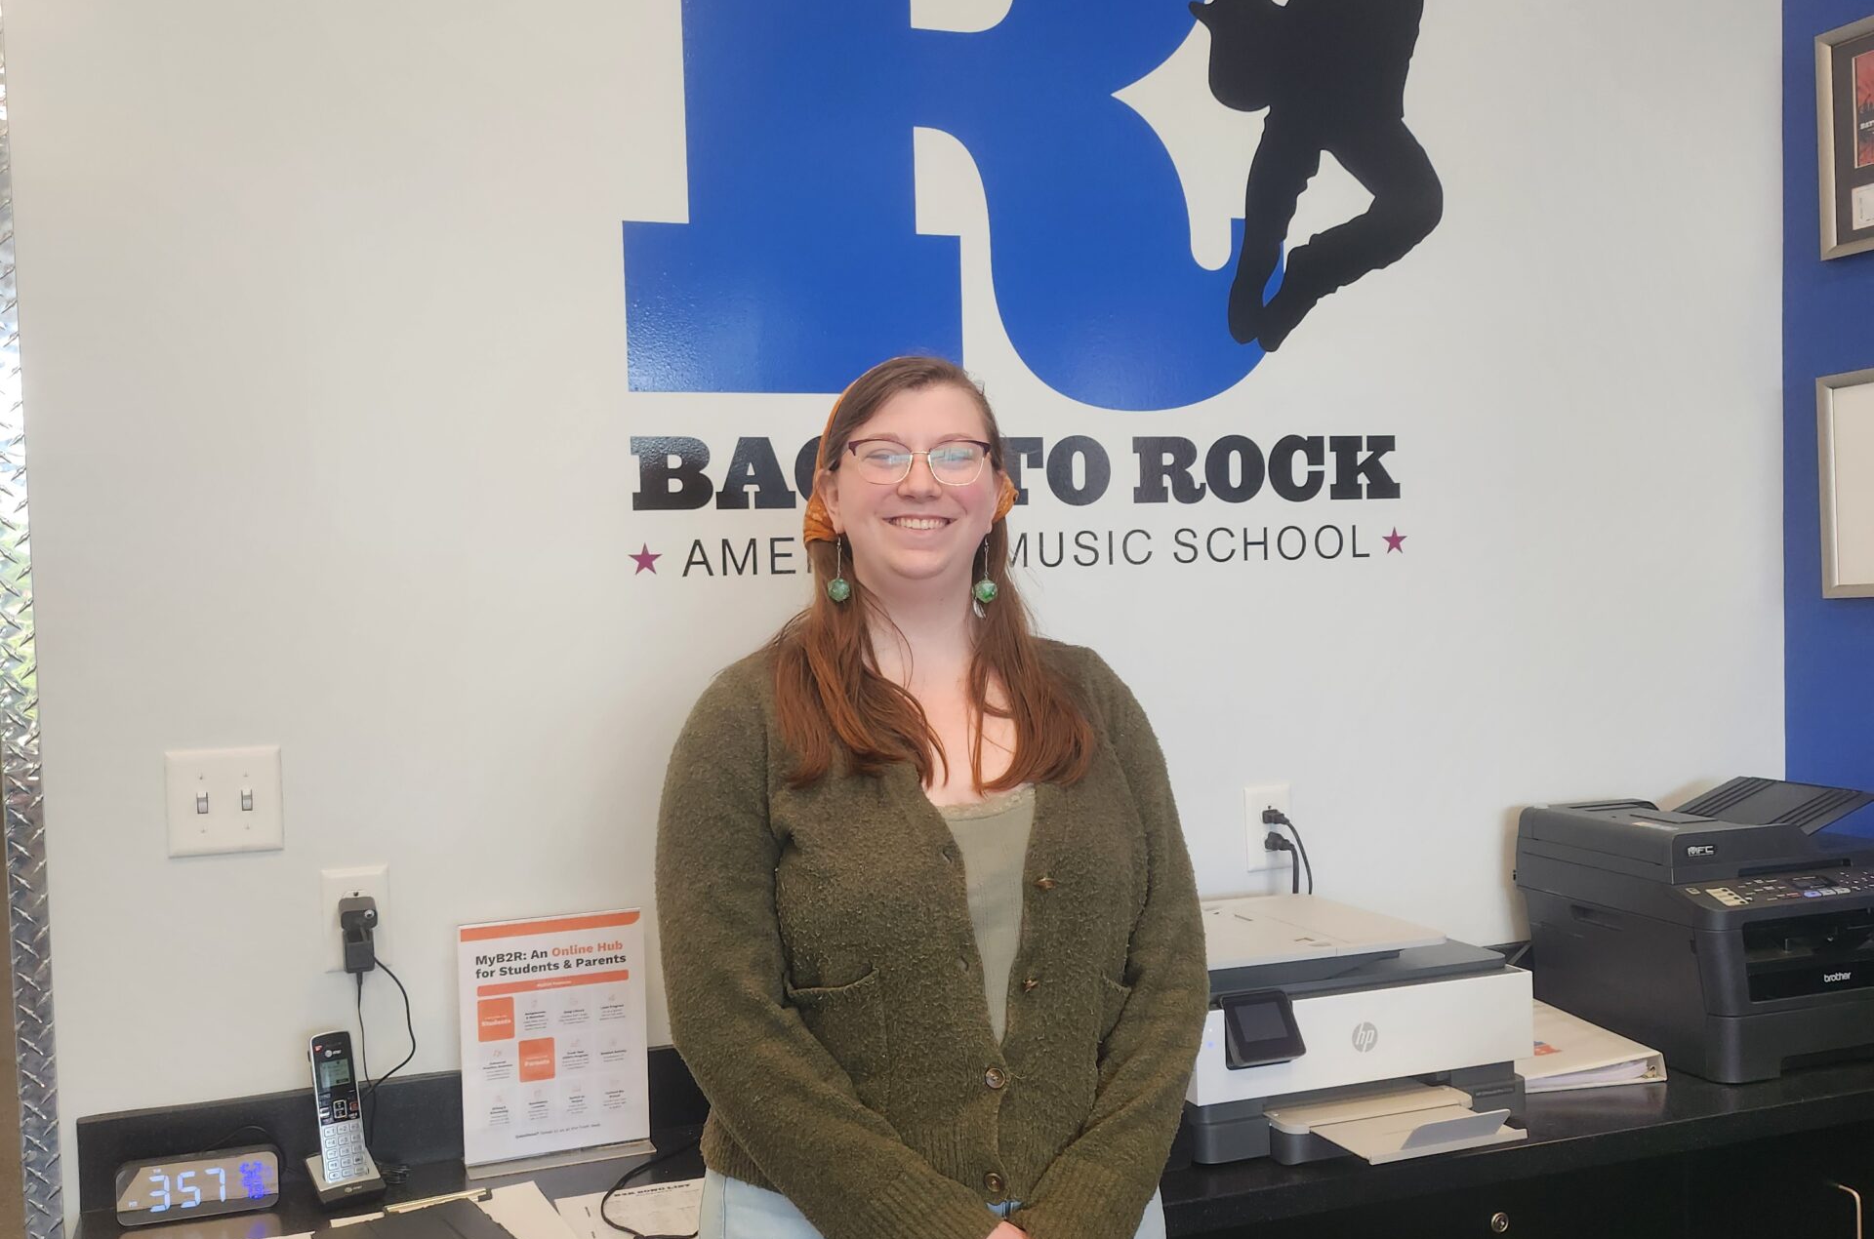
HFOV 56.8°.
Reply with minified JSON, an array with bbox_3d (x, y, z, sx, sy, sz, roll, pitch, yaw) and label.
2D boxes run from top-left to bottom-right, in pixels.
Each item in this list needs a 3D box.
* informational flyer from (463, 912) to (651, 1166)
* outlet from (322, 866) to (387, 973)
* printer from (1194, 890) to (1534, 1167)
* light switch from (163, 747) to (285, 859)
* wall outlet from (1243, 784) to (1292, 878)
[{"bbox_3d":[-0.449,0.490,2.047,0.215,0.278,0.020,-1,-4,-23],"label":"informational flyer"},{"bbox_3d":[-0.673,0.348,2.011,0.072,0.118,0.010,-2,2,-19],"label":"outlet"},{"bbox_3d":[0.483,0.495,2.127,0.460,0.226,0.460,-2,2,-19],"label":"printer"},{"bbox_3d":[-0.804,0.206,1.958,0.118,0.118,0.015,-2,2,-19],"label":"light switch"},{"bbox_3d":[0.464,0.291,2.411,0.071,0.117,0.010,-2,2,-19],"label":"wall outlet"}]

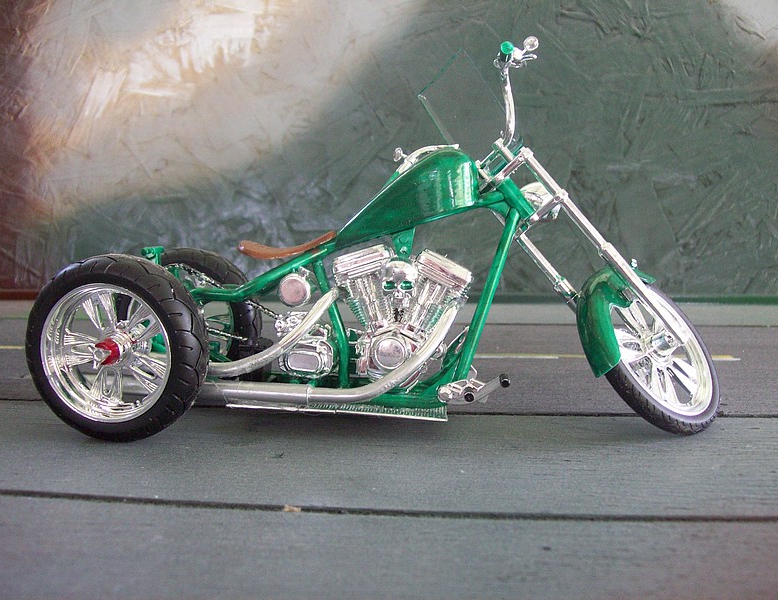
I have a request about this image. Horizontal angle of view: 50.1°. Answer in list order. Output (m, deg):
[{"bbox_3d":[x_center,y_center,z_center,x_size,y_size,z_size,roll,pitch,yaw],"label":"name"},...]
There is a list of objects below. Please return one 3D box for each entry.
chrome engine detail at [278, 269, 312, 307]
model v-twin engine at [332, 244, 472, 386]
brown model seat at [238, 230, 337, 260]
[{"bbox_3d":[-0.029,-0.004,0.259,0.010,0.012,0.007,1,7,10],"label":"chrome engine detail"},{"bbox_3d":[0.004,0.005,0.257,0.043,0.044,0.028,1,7,10],"label":"model v-twin engine"},{"bbox_3d":[-0.032,-0.017,0.264,0.032,0.008,0.020,1,7,10],"label":"brown model seat"}]

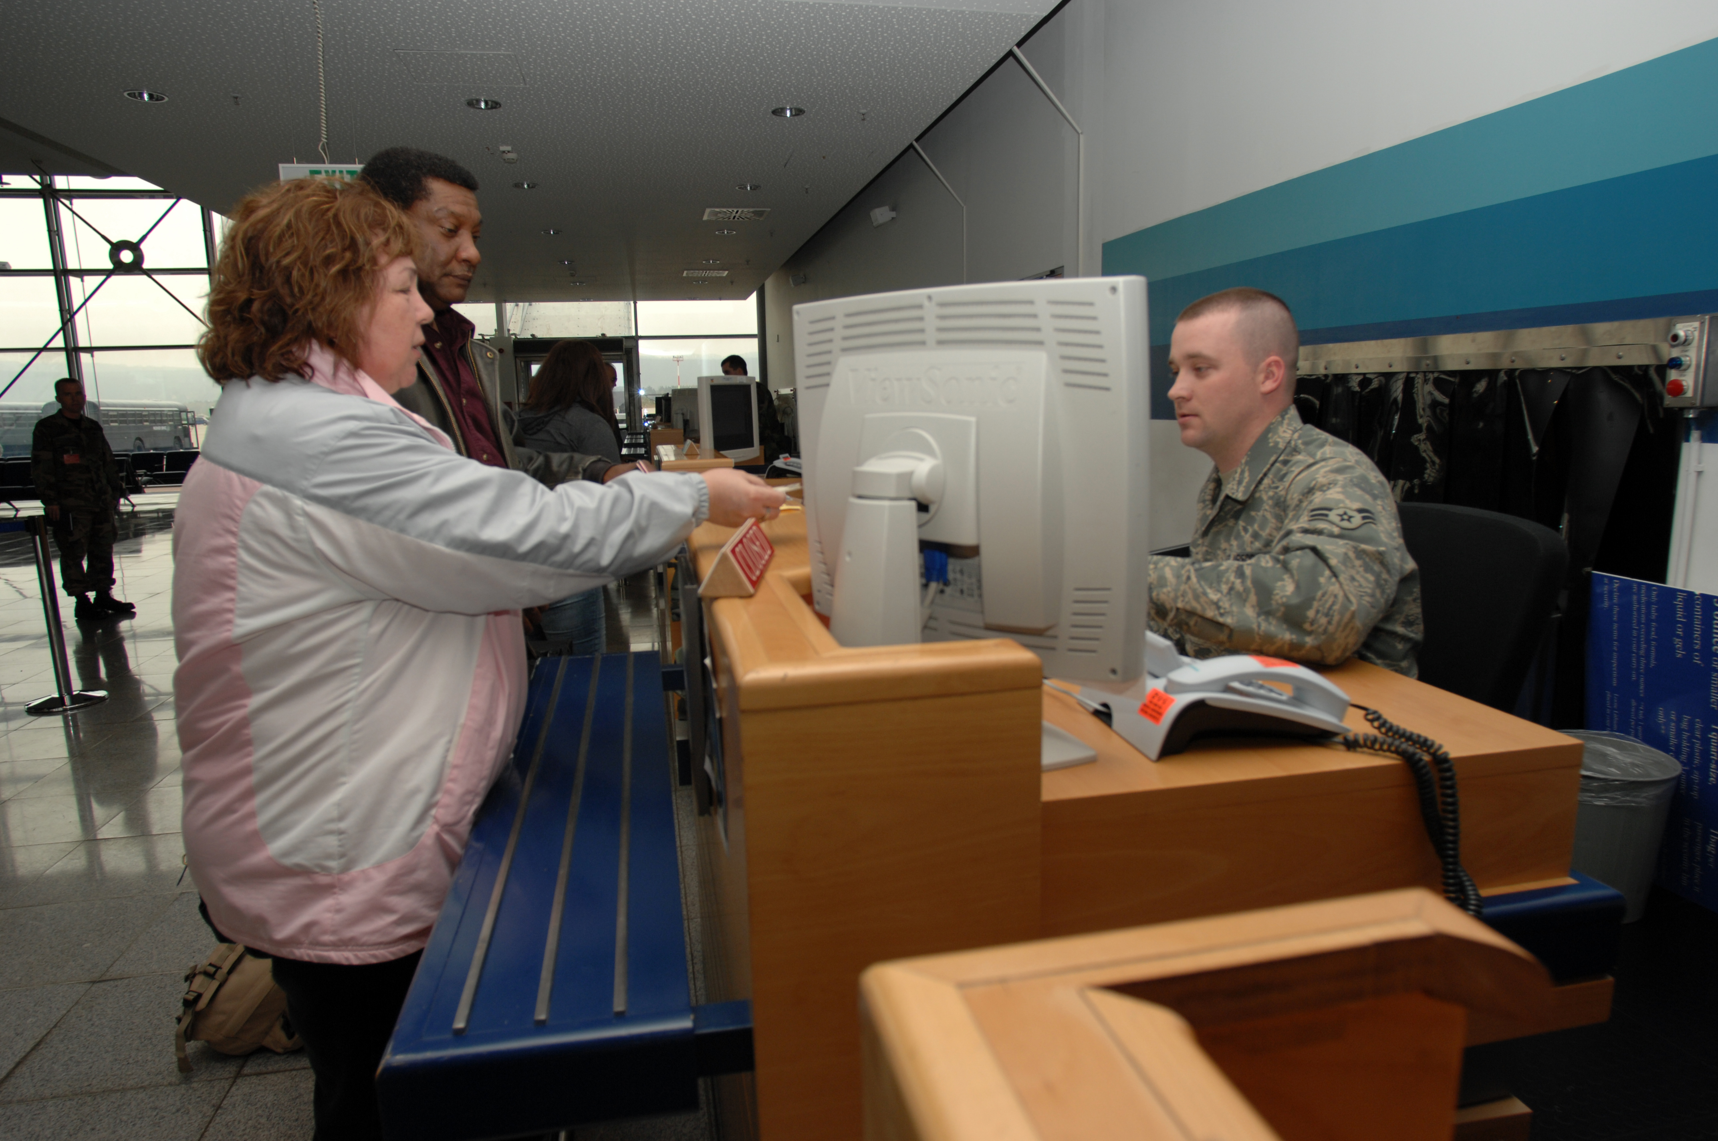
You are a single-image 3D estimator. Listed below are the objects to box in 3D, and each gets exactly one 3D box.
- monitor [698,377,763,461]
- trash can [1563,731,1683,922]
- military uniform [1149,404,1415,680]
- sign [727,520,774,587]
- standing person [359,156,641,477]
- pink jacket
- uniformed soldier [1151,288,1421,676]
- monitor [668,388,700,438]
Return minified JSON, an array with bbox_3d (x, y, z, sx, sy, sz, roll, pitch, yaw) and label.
[{"bbox_3d":[-0.581,-0.598,4.142,0.180,0.400,0.400,3,11,22],"label":"monitor"},{"bbox_3d":[1.566,0.554,2.163,0.300,0.335,0.300,6,12,35],"label":"trash can"},{"bbox_3d":[0.528,0.038,1.547,0.560,0.610,0.540,-4,10,-15],"label":"military uniform"},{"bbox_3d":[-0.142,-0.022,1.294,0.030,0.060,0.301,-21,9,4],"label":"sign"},{"bbox_3d":[-0.666,0.253,1.768,0.500,1.897,0.560,-1,10,3],"label":"standing person"},{"bbox_3d":[-0.517,0.062,1.267,0.630,0.670,0.530,-4,10,-17],"label":"pink jacket"},{"bbox_3d":[0.499,0.212,1.560,0.680,1.260,0.550,-4,10,-15],"label":"uniformed soldier"},{"bbox_3d":[-1.379,-1.225,7.808,0.400,0.410,0.200,9,14,44],"label":"monitor"}]

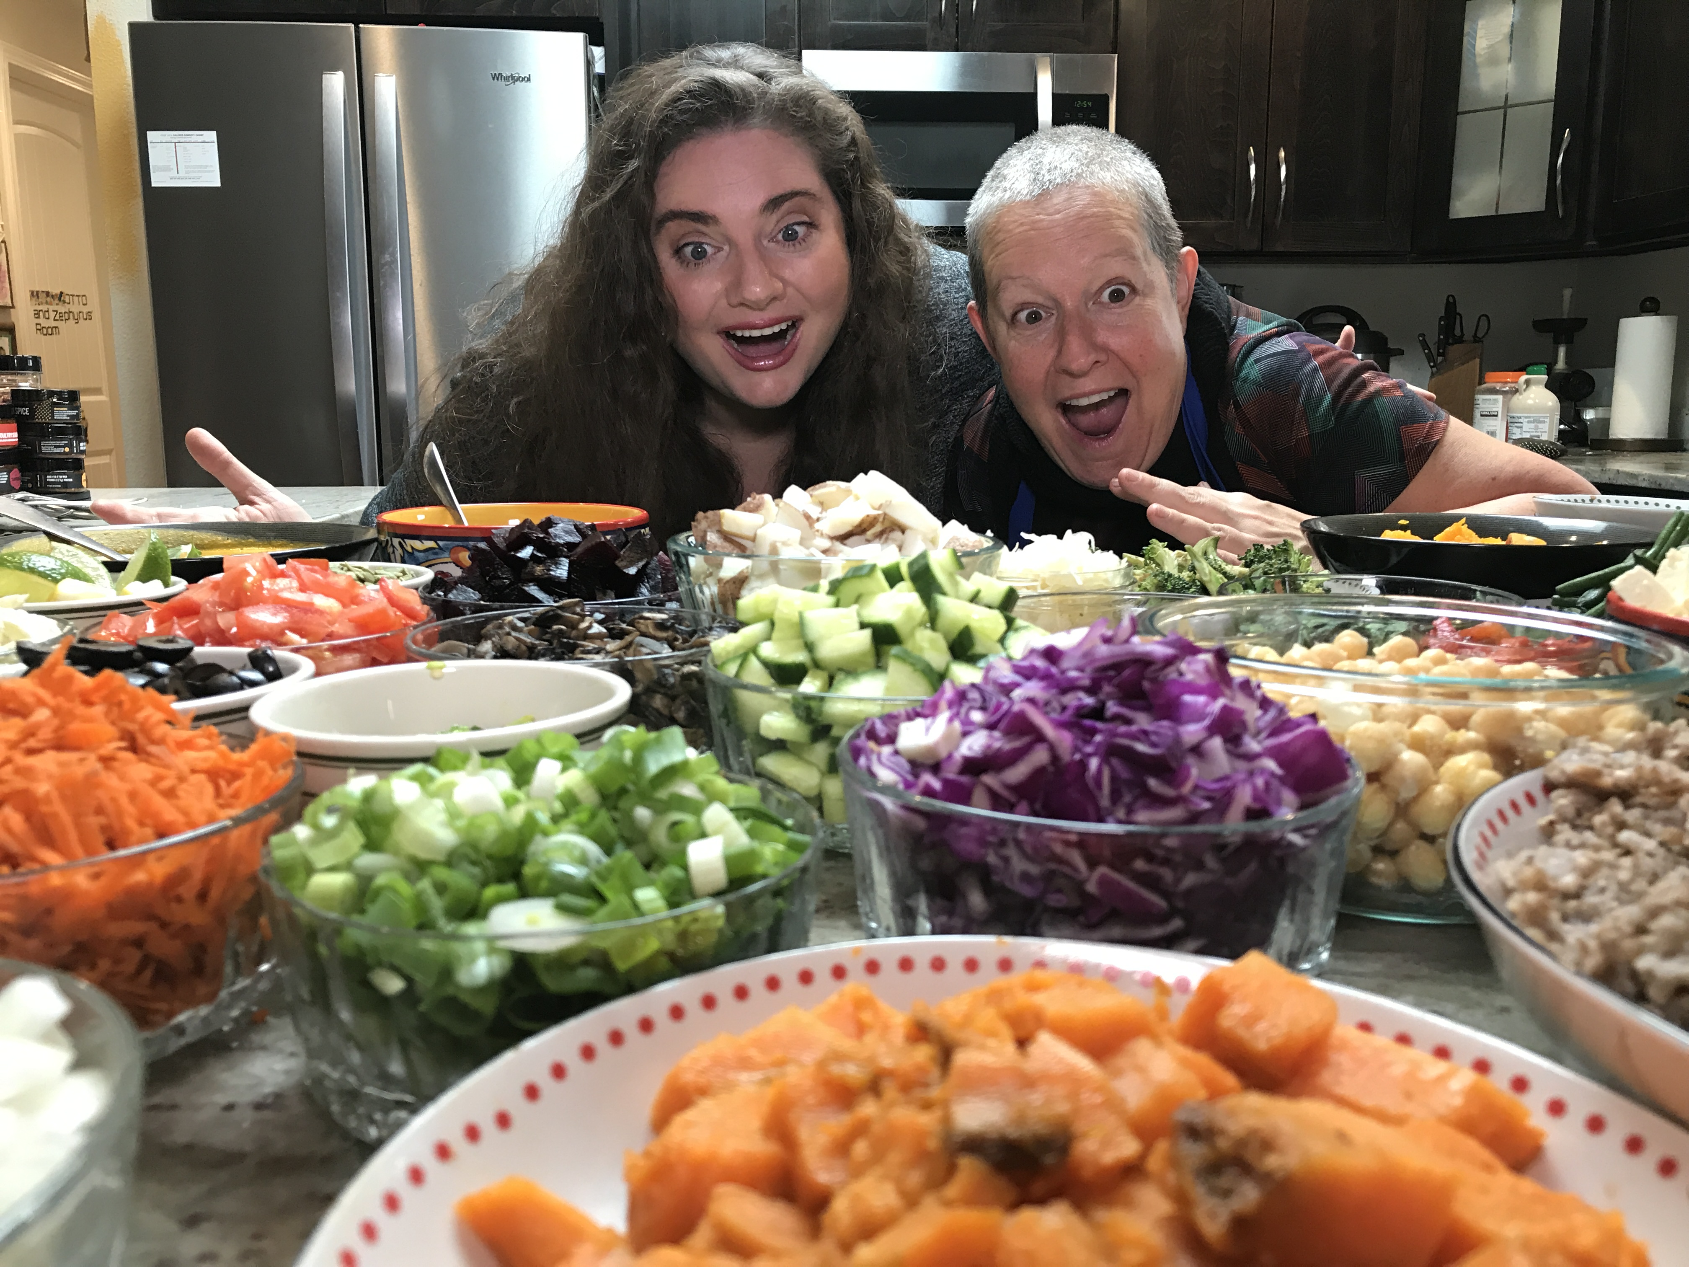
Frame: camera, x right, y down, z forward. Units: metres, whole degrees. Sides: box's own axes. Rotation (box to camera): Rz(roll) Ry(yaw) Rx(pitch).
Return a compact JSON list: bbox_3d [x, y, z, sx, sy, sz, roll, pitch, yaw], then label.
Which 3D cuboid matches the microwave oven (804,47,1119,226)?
[{"bbox_3d":[0.265,-1.219,3.494,0.759,0.408,0.400,-1,10,-4],"label":"microwave oven"}]

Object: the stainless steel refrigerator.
[{"bbox_3d":[-1.010,-0.429,3.306,0.908,1.770,0.860,-1,10,-4],"label":"stainless steel refrigerator"}]

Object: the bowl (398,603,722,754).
[{"bbox_3d":[-0.099,0.024,0.509,0.124,0.050,0.124,0,10,0],"label":"bowl"}]

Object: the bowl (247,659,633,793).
[{"bbox_3d":[-0.115,0.044,0.400,0.107,0.052,0.107,0,10,0],"label":"bowl"}]

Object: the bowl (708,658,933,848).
[{"bbox_3d":[0.011,0.033,0.457,0.116,0.050,0.116,0,10,0],"label":"bowl"}]

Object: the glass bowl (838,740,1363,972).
[{"bbox_3d":[0.062,0.053,0.348,0.128,0.048,0.128,0,10,0],"label":"glass bowl"}]

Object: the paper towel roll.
[{"bbox_3d":[1.896,-0.605,3.234,0.120,0.280,0.120,0,10,0],"label":"paper towel roll"}]

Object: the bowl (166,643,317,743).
[{"bbox_3d":[-0.222,0.040,0.431,0.107,0.052,0.107,0,10,0],"label":"bowl"}]

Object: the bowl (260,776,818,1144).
[{"bbox_3d":[-0.063,0.066,0.299,0.117,0.048,0.117,0,10,0],"label":"bowl"}]

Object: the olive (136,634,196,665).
[{"bbox_3d":[-0.228,0.005,0.458,0.018,0.010,0.018,0,10,0],"label":"olive"}]

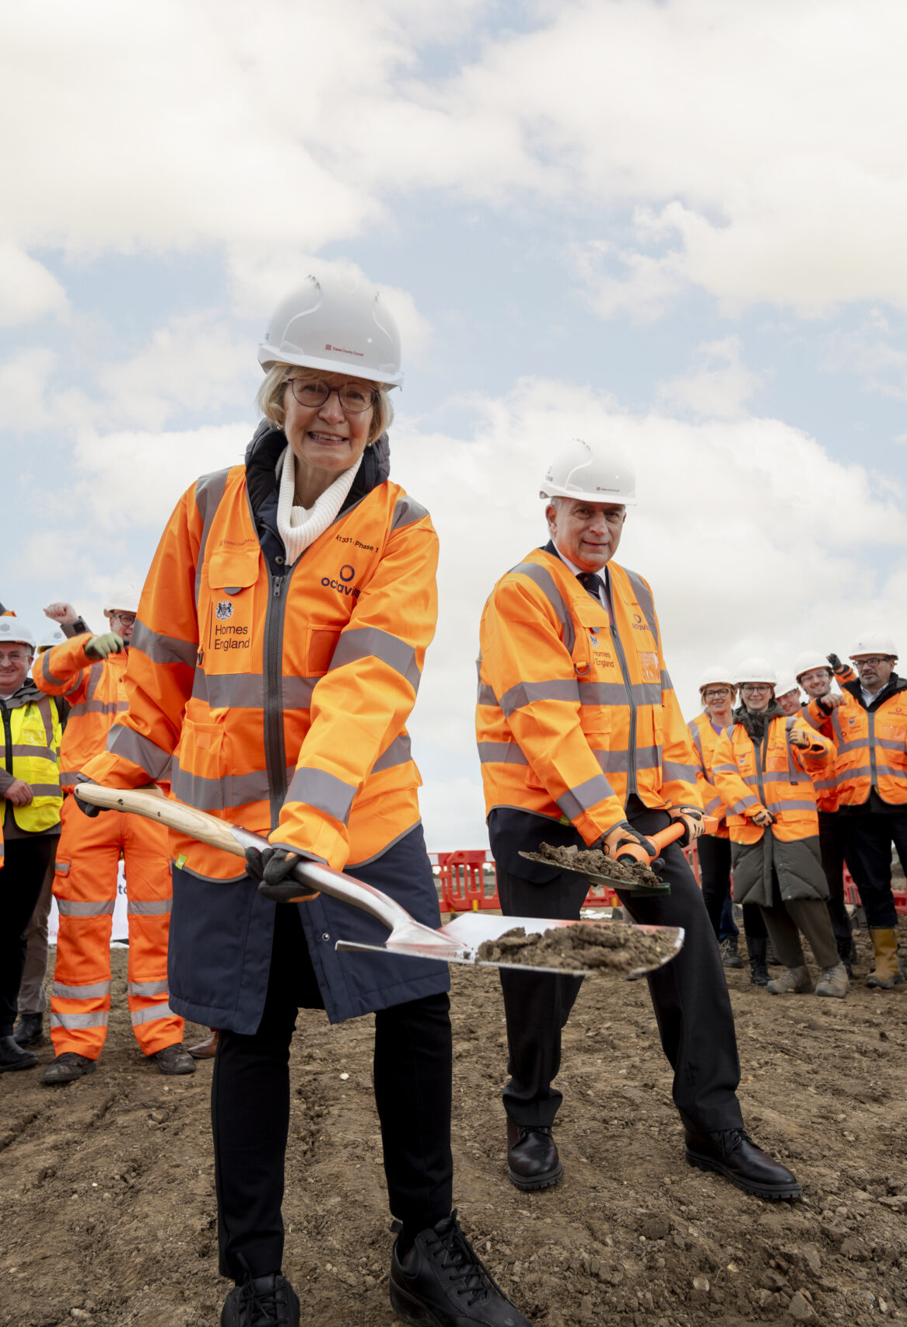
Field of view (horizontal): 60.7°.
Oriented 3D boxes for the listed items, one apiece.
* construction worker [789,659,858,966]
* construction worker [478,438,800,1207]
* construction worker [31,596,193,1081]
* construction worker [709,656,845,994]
[{"bbox_3d":[2.251,0.878,4.726,0.550,1.780,0.420,-12,-17,28],"label":"construction worker"},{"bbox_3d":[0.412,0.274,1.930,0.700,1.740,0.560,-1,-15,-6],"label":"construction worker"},{"bbox_3d":[-1.341,0.593,3.083,0.600,1.850,0.450,4,-17,-25],"label":"construction worker"},{"bbox_3d":[1.778,0.832,4.232,0.600,1.750,0.420,-12,-18,31],"label":"construction worker"}]

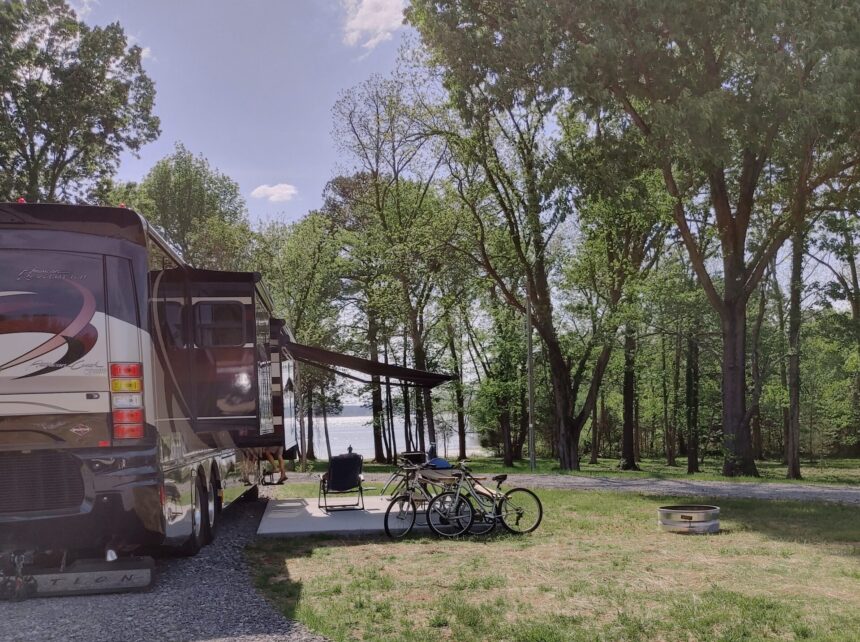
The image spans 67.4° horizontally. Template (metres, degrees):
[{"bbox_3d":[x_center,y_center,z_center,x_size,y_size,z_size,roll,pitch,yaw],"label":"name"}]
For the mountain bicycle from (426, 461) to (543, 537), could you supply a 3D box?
[{"bbox_3d":[0.824,2.640,9.575,1.730,1.050,0.600,1,-8,-10],"label":"mountain bicycle"}]

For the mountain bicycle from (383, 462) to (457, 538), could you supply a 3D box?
[{"bbox_3d":[0.158,2.690,9.623,1.750,1.030,0.600,1,-8,-10],"label":"mountain bicycle"}]

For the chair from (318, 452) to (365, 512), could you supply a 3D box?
[{"bbox_3d":[-1.550,2.823,11.368,0.680,0.960,0.660,2,-9,-17],"label":"chair"}]

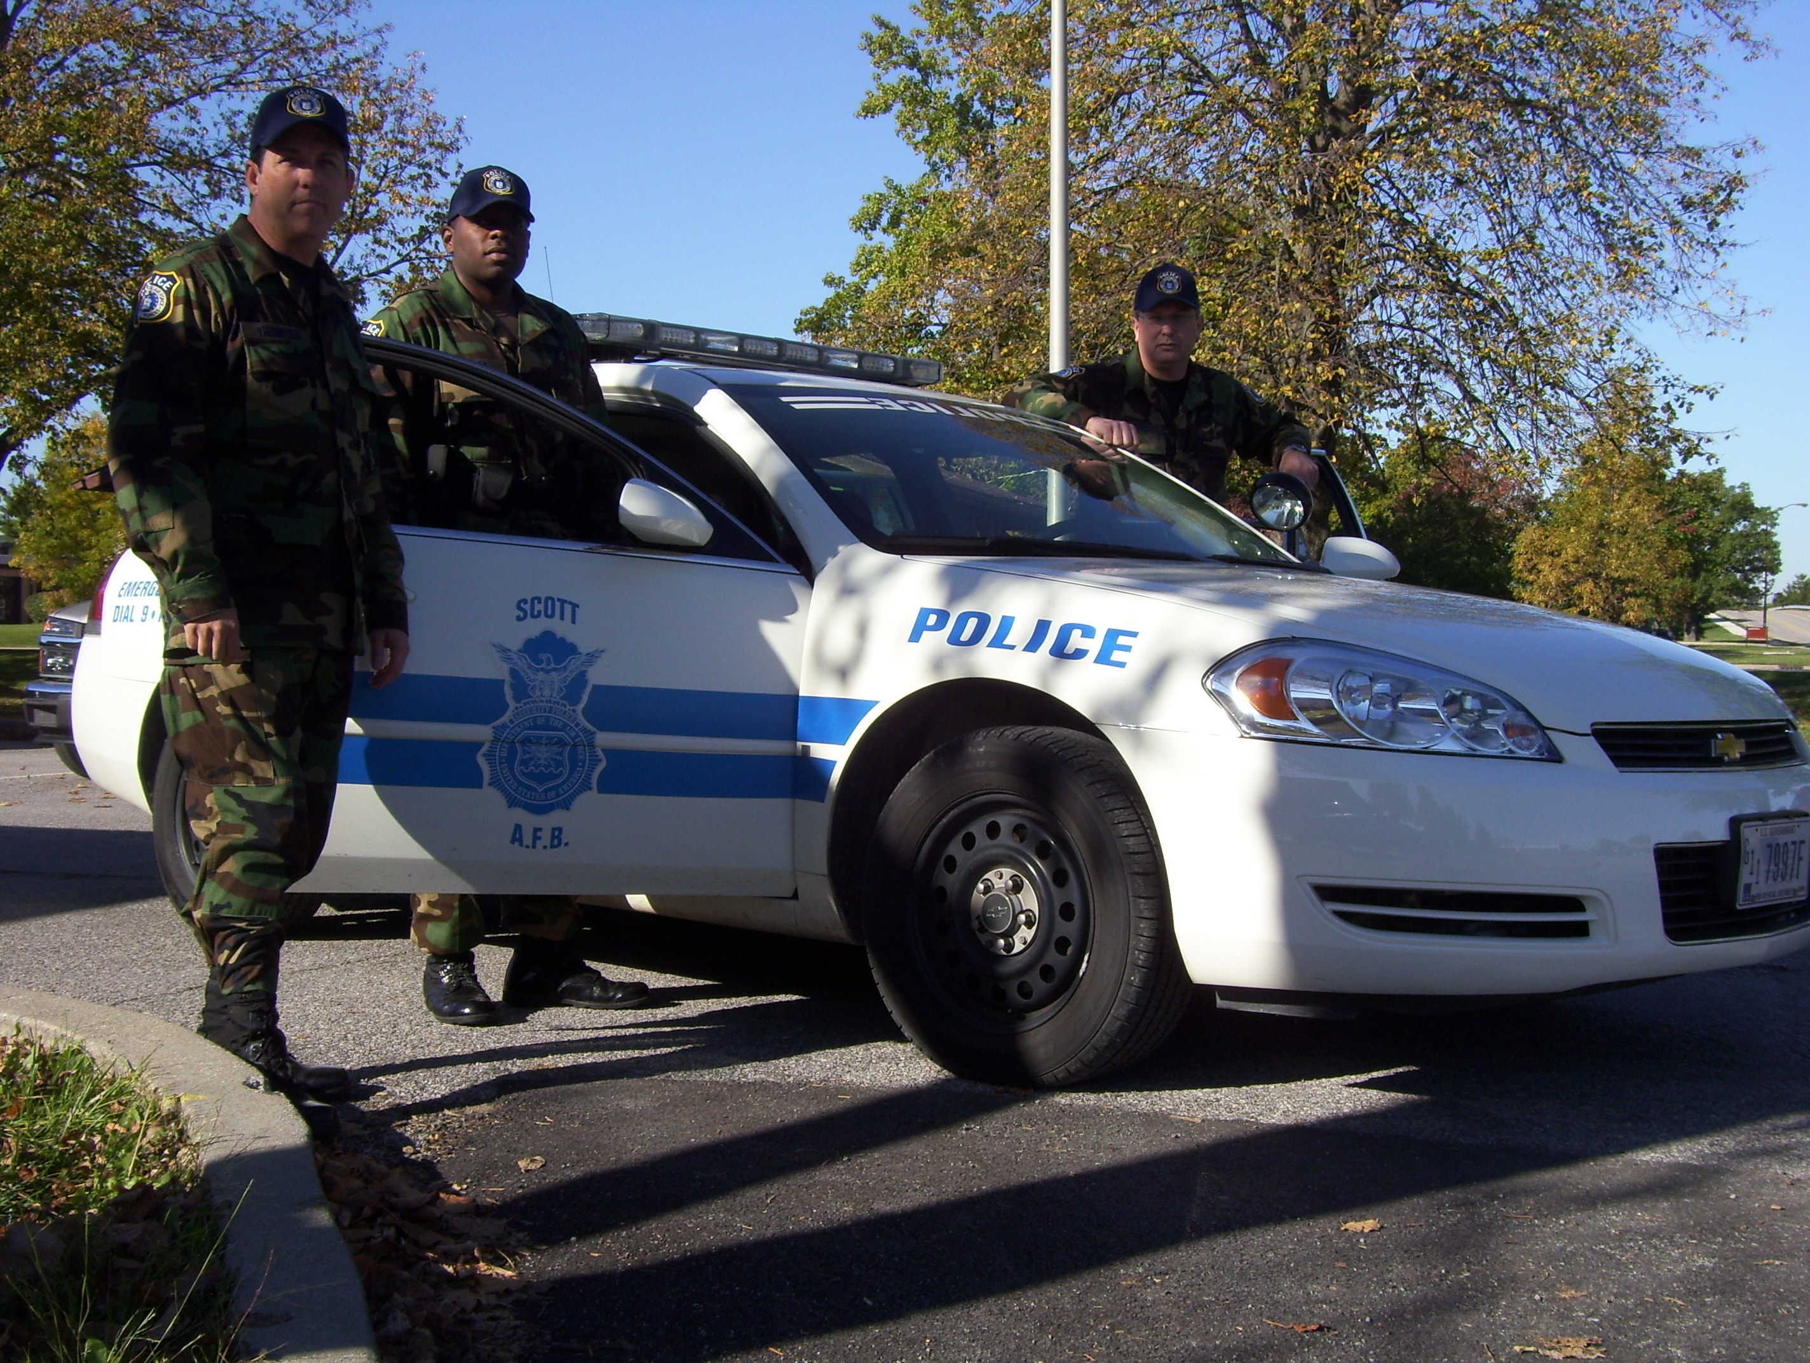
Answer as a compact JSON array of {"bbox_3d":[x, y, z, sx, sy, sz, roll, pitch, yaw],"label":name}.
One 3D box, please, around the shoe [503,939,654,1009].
[{"bbox_3d":[-0.739,0.646,5.298,0.310,0.160,0.115,0,1,5],"label":"shoe"}]

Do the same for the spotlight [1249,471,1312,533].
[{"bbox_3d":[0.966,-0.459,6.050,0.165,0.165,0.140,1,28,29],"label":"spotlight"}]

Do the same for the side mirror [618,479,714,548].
[{"bbox_3d":[-0.465,-0.326,4.580,0.170,0.135,0.210,0,1,-2],"label":"side mirror"}]

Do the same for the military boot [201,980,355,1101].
[{"bbox_3d":[-1.133,0.636,4.268,0.300,0.215,0.115,1,1,26],"label":"military boot"}]

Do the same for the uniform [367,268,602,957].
[{"bbox_3d":[-0.923,-0.150,5.150,0.510,1.480,0.340,0,1,-30],"label":"uniform"}]

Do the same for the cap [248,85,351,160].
[{"bbox_3d":[-1.049,-0.973,4.090,0.178,0.137,0.260,0,1,-22],"label":"cap"}]

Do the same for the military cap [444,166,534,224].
[{"bbox_3d":[-0.895,-1.051,5.100,0.178,0.137,0.260,0,1,-29],"label":"military cap"}]

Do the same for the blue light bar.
[{"bbox_3d":[-0.411,-0.839,6.140,0.290,0.080,1.200,2,1,44],"label":"blue light bar"}]

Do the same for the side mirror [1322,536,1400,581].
[{"bbox_3d":[1.175,-0.308,6.070,0.210,0.135,0.160,0,1,0],"label":"side mirror"}]

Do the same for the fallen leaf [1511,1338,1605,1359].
[{"bbox_3d":[0.766,0.778,2.765,0.108,0.013,0.062,0,1,0],"label":"fallen leaf"}]

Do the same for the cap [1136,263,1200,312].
[{"bbox_3d":[0.721,-1.079,6.460,0.178,0.137,0.260,0,1,4],"label":"cap"}]

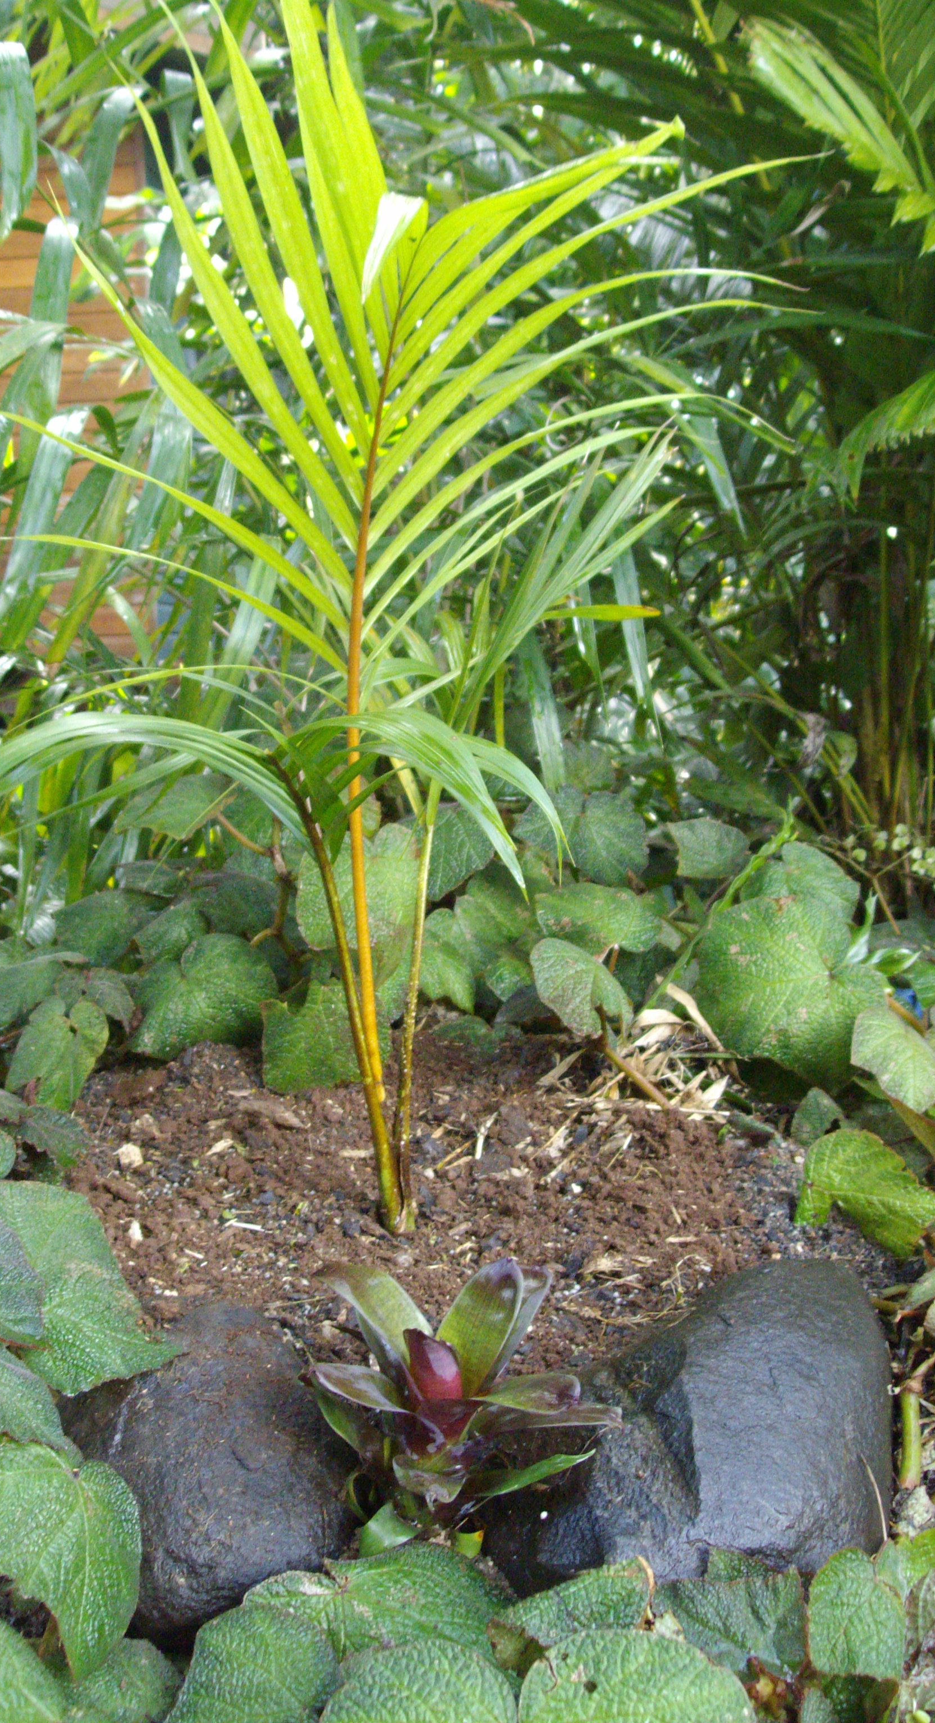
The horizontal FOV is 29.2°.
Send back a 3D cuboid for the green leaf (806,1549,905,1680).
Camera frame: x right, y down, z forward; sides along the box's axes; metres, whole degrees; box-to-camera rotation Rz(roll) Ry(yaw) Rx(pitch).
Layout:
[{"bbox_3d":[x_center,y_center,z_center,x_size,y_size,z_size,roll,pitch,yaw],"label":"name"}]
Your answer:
[{"bbox_3d":[0.257,0.500,1.185,0.069,0.086,0.025,17,-22,7],"label":"green leaf"}]

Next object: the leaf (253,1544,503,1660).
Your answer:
[{"bbox_3d":[-0.059,0.489,1.177,0.164,0.035,0.088,5,38,6],"label":"leaf"}]

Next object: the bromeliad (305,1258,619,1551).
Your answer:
[{"bbox_3d":[-0.004,0.408,1.360,0.230,0.192,0.221,0,16,0],"label":"bromeliad"}]

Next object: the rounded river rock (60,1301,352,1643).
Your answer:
[{"bbox_3d":[-0.197,0.456,1.360,0.213,0.199,0.275,0,16,0],"label":"rounded river rock"}]

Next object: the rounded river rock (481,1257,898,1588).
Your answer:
[{"bbox_3d":[0.170,0.438,1.410,0.304,0.219,0.276,0,16,0],"label":"rounded river rock"}]

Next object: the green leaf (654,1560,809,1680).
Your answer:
[{"bbox_3d":[0.185,0.506,1.210,0.102,0.030,0.088,38,63,23],"label":"green leaf"}]

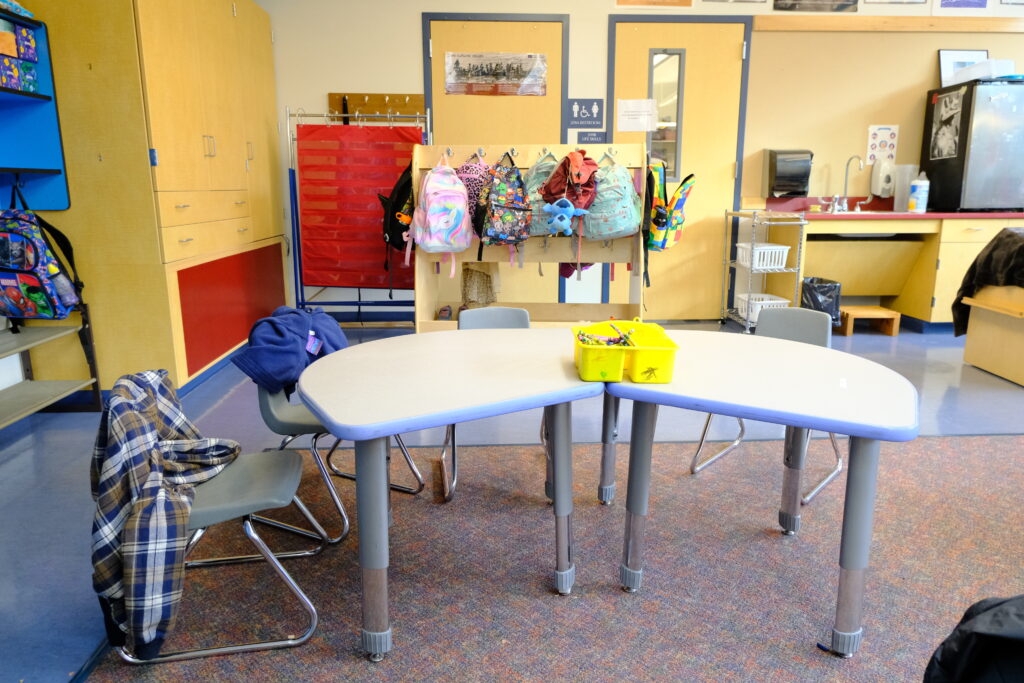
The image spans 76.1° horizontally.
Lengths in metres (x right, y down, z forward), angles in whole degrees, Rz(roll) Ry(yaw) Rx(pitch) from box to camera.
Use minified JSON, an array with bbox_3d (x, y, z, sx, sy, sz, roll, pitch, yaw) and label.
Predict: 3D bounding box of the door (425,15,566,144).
[{"bbox_3d":[-0.107,-1.199,4.764,0.990,2.180,0.085,-1,13,-3],"label":"door"}]

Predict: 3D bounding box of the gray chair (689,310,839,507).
[{"bbox_3d":[0.915,0.182,2.268,0.375,0.555,0.420,11,17,41],"label":"gray chair"}]

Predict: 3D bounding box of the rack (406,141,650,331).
[{"bbox_3d":[0.104,-0.480,3.766,1.220,1.220,0.500,0,13,3],"label":"rack"}]

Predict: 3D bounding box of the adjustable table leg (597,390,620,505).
[{"bbox_3d":[0.301,0.269,2.019,0.058,0.500,0.058,-1,13,-3],"label":"adjustable table leg"}]

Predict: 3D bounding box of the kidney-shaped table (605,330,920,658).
[{"bbox_3d":[0.532,0.307,1.770,0.925,0.533,0.780,7,15,30],"label":"kidney-shaped table"}]

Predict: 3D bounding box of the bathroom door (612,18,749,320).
[{"bbox_3d":[1.222,-1.208,4.847,0.940,2.130,0.060,-1,13,-3],"label":"bathroom door"}]

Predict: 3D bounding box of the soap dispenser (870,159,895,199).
[{"bbox_3d":[2.742,-1.203,4.848,0.118,0.272,0.104,-1,13,-3],"label":"soap dispenser"}]

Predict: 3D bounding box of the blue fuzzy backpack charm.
[{"bbox_3d":[0.264,-0.611,3.196,0.210,0.190,0.110,0,13,-1],"label":"blue fuzzy backpack charm"}]

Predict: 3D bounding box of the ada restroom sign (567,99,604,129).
[{"bbox_3d":[0.528,-1.626,4.679,0.259,0.199,0.010,-1,13,-3],"label":"ada restroom sign"}]

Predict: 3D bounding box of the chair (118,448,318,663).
[{"bbox_3d":[-0.682,0.357,1.533,0.415,0.565,0.400,-3,13,-11],"label":"chair"}]

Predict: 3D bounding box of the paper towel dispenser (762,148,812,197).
[{"bbox_3d":[1.999,-1.214,4.760,0.280,0.345,0.190,-1,13,-3],"label":"paper towel dispenser"}]

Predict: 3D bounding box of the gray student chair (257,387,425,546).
[{"bbox_3d":[-0.578,0.243,2.039,0.415,0.565,0.400,7,14,28],"label":"gray student chair"}]

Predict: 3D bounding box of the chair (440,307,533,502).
[{"bbox_3d":[-0.045,0.195,2.248,0.400,0.565,0.415,-2,13,-7],"label":"chair"}]

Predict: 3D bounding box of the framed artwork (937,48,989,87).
[{"bbox_3d":[3.249,-1.947,4.696,0.362,0.300,0.022,-1,-3,-3],"label":"framed artwork"}]

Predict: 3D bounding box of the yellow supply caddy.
[{"bbox_3d":[0.271,0.011,1.575,0.235,0.133,0.235,1,13,4],"label":"yellow supply caddy"}]

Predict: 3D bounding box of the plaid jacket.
[{"bbox_3d":[-0.770,0.343,1.465,0.290,0.555,0.400,-3,13,-10],"label":"plaid jacket"}]

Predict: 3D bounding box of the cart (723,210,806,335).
[{"bbox_3d":[1.773,-0.505,4.690,0.360,0.830,0.460,-2,13,-6],"label":"cart"}]

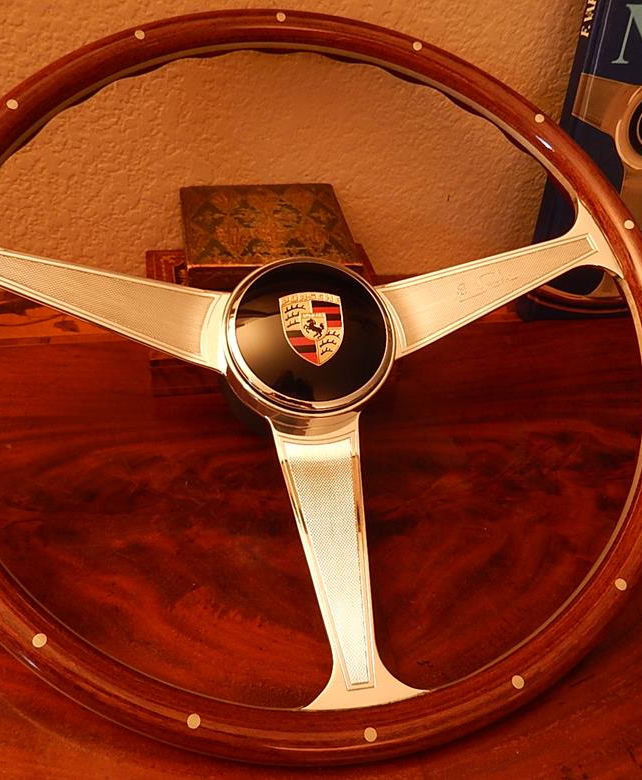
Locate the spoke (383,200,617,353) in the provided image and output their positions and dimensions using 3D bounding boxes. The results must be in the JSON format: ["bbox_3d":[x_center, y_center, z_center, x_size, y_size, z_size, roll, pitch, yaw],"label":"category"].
[{"bbox_3d":[0.098,-0.060,0.433,0.143,0.010,0.056,-21,74,-4],"label":"spoke"}]

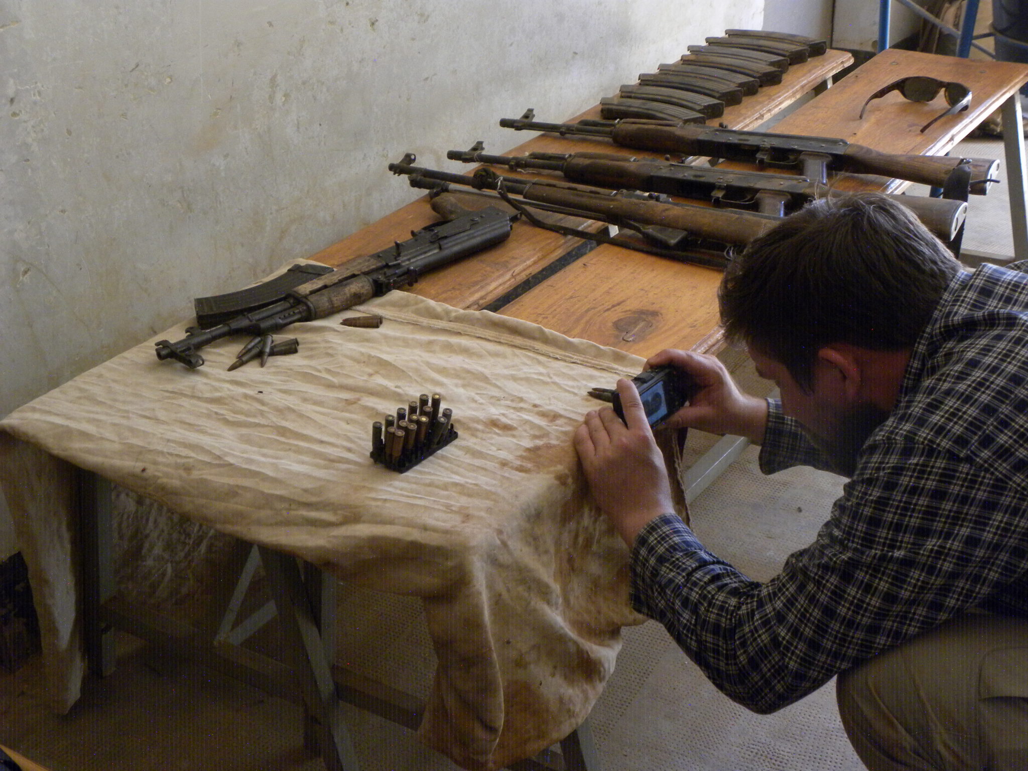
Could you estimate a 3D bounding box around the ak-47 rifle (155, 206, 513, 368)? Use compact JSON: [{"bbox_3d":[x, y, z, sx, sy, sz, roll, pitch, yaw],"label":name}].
[{"bbox_3d":[-0.257,-0.172,2.248,0.655,0.068,0.210,-24,39,-36],"label":"ak-47 rifle"}]

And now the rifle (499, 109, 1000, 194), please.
[{"bbox_3d":[0.375,-0.403,2.652,0.872,0.068,0.207,7,32,17],"label":"rifle"}]

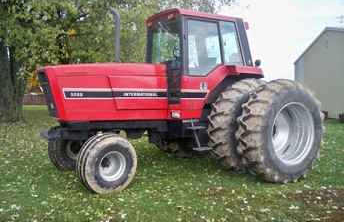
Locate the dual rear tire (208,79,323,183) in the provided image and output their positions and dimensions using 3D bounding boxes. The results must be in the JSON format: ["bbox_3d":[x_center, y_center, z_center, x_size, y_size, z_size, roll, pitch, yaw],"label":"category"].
[{"bbox_3d":[1.701,0.346,6.281,1.790,1.790,1.224,-2,4,-32],"label":"dual rear tire"}]

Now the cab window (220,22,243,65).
[{"bbox_3d":[1.114,-1.276,6.574,0.581,0.796,0.061,-2,4,-32],"label":"cab window"}]

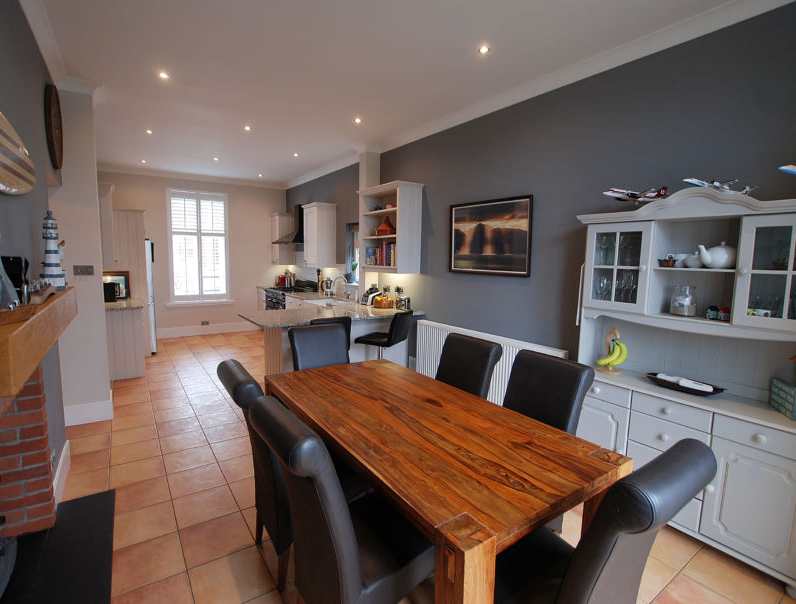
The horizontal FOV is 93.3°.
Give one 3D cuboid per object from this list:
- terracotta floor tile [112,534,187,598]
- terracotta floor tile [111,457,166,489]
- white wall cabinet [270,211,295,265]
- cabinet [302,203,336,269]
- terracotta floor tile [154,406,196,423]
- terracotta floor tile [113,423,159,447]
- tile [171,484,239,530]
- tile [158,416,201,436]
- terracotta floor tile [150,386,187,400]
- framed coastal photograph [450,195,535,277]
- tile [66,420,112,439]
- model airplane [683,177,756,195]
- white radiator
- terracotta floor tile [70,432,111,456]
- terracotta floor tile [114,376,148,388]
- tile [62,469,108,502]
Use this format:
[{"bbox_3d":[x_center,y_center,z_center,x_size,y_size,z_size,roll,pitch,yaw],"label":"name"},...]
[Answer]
[{"bbox_3d":[-1.264,1.326,1.900,0.303,0.010,0.326,-2,8,-36],"label":"terracotta floor tile"},{"bbox_3d":[-1.858,1.218,2.685,0.326,0.010,0.326,-2,8,-36],"label":"terracotta floor tile"},{"bbox_3d":[-2.451,-1.310,8.001,0.365,1.020,0.470,-3,8,-36],"label":"white wall cabinet"},{"bbox_3d":[-1.350,-1.114,6.412,0.350,1.050,0.595,-4,8,-36],"label":"cabinet"},{"bbox_3d":[-2.256,1.142,3.805,0.335,0.010,0.335,-2,7,-36],"label":"terracotta floor tile"},{"bbox_3d":[-2.270,1.164,3.246,0.331,0.012,0.331,-4,8,-36],"label":"terracotta floor tile"},{"bbox_3d":[-1.202,1.279,2.352,0.326,0.010,0.326,-2,8,-36],"label":"tile"},{"bbox_3d":[-1.998,1.145,3.443,0.331,0.012,0.331,-4,8,-36],"label":"tile"},{"bbox_3d":[-2.566,1.028,4.200,0.326,0.010,0.326,-2,8,-36],"label":"terracotta floor tile"},{"bbox_3d":[0.919,-0.663,3.899,0.030,0.748,1.072,-2,7,-36],"label":"framed coastal photograph"},{"bbox_3d":[-2.708,1.122,3.282,0.326,0.010,0.326,-2,8,-36],"label":"tile"},{"bbox_3d":[1.767,-0.646,2.082,0.345,0.085,0.300,16,8,4],"label":"model airplane"},{"bbox_3d":[0.802,0.664,3.819,0.090,0.703,1.875,-4,8,-36],"label":"white radiator"},{"bbox_3d":[-2.594,1.195,3.133,0.305,0.010,0.335,-2,7,-36],"label":"terracotta floor tile"},{"bbox_3d":[-3.343,1.005,4.699,0.335,0.010,0.335,-2,7,-36],"label":"terracotta floor tile"},{"bbox_3d":[-2.122,1.250,2.528,0.265,0.012,0.331,-4,8,-36],"label":"tile"}]

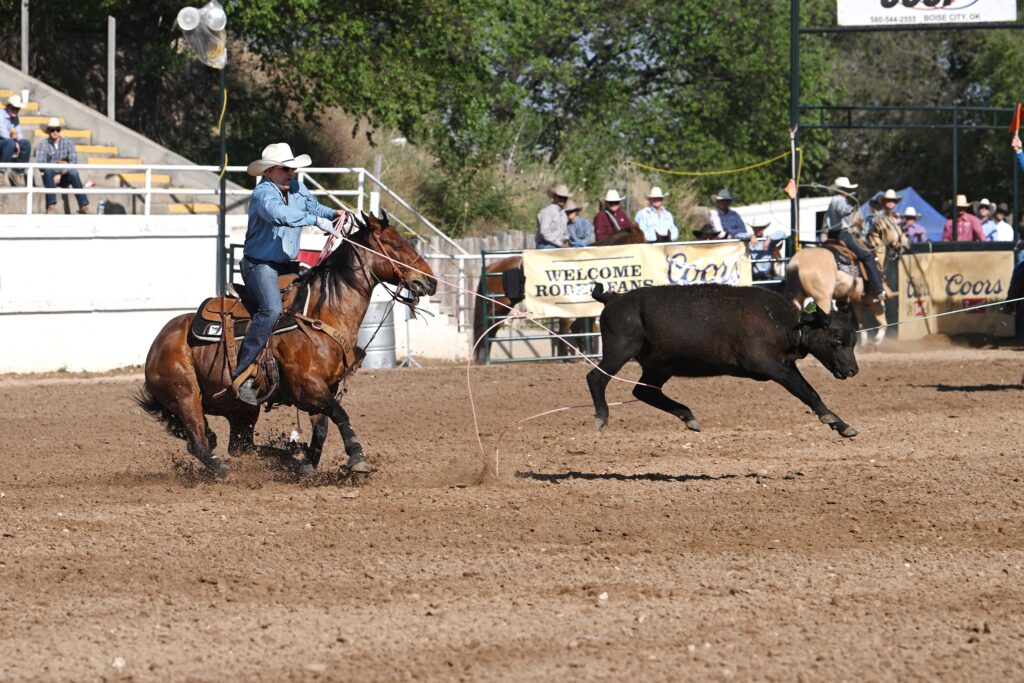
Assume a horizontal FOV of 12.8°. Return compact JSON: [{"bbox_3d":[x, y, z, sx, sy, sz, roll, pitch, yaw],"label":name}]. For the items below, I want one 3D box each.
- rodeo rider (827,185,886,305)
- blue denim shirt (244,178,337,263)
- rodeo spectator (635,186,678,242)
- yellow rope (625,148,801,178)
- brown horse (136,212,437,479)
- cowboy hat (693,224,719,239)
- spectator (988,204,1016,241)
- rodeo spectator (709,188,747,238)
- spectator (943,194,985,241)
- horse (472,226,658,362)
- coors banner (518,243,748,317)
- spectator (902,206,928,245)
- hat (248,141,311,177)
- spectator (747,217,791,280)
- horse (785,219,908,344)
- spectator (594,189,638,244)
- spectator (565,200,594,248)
[{"bbox_3d":[4.967,-1.484,66.020,0.800,1.760,0.650,-1,2,-35],"label":"rodeo rider"},{"bbox_3d":[-1.460,-0.798,30.000,0.540,0.560,0.500,1,2,34],"label":"blue denim shirt"},{"bbox_3d":[2.080,-1.410,65.500,0.650,1.600,0.600,0,1,0],"label":"rodeo spectator"},{"bbox_3d":[2.863,-2.556,65.000,2.500,0.400,0.060,0,1,0],"label":"yellow rope"},{"bbox_3d":[-1.486,0.016,30.000,1.950,1.740,0.650,0,1,9],"label":"brown horse"},{"bbox_3d":[2.792,-1.583,65.500,0.370,0.170,0.400,0,1,0],"label":"cowboy hat"},{"bbox_3d":[7.921,-1.370,73.519,0.520,1.750,0.400,0,1,14],"label":"spectator"},{"bbox_3d":[3.163,-1.386,66.519,0.600,1.700,0.550,0,1,3],"label":"rodeo spectator"},{"bbox_3d":[7.208,-1.436,72.520,0.620,1.780,0.430,0,1,0],"label":"spectator"},{"bbox_3d":[0.738,-0.661,64.000,2.500,1.880,0.600,0,1,0],"label":"horse"},{"bbox_3d":[1.696,-0.845,62.500,3.080,0.920,0.050,-2,1,0],"label":"coors banner"},{"bbox_3d":[6.263,-1.326,71.000,0.500,1.580,0.420,0,1,6],"label":"spectator"},{"bbox_3d":[-1.487,-1.164,29.100,0.410,0.190,0.360,2,9,31],"label":"hat"},{"bbox_3d":[3.619,-0.909,65.520,0.680,1.780,0.480,0,1,0],"label":"spectator"},{"bbox_3d":[4.961,-0.875,67.500,2.100,1.950,0.650,-1,2,-38],"label":"horse"},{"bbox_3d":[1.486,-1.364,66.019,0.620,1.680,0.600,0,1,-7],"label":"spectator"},{"bbox_3d":[0.986,-1.315,66.500,0.550,1.500,0.600,1,2,27],"label":"spectator"}]

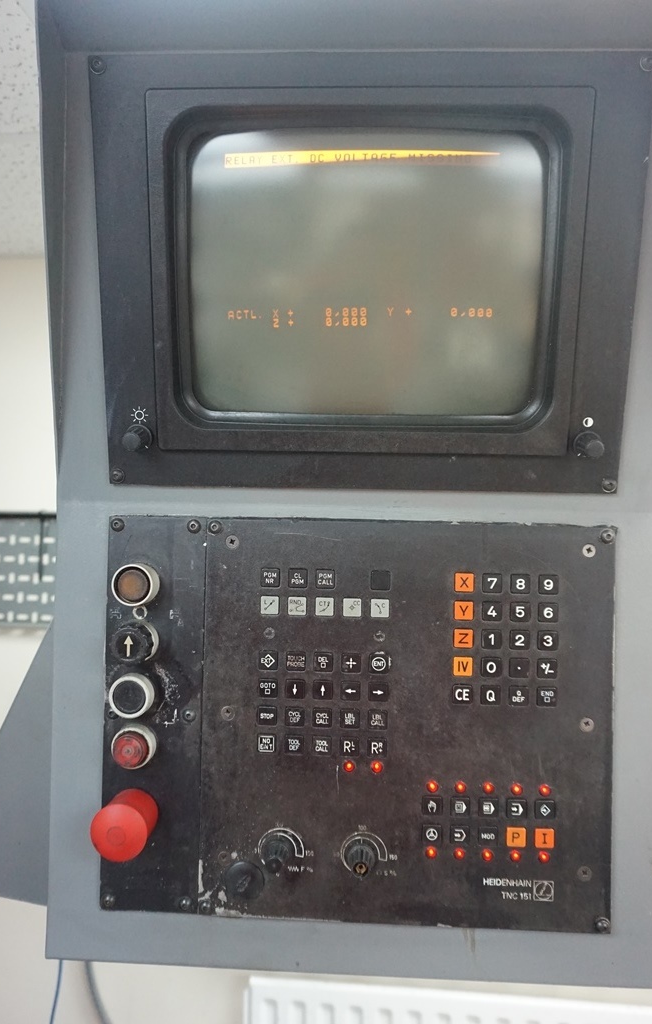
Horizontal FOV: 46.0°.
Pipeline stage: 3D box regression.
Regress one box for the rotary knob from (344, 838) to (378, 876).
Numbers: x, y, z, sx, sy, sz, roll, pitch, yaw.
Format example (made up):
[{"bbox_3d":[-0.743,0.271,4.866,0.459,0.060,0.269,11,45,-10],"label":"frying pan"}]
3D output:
[{"bbox_3d":[0.025,0.239,0.527,0.021,0.021,0.022,1,-1,2],"label":"rotary knob"}]

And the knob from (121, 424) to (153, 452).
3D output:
[{"bbox_3d":[-0.131,-0.050,0.528,0.019,0.019,0.019,1,12,3],"label":"knob"}]

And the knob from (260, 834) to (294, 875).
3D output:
[{"bbox_3d":[-0.036,0.247,0.548,0.024,0.024,0.025,1,-2,2],"label":"knob"}]

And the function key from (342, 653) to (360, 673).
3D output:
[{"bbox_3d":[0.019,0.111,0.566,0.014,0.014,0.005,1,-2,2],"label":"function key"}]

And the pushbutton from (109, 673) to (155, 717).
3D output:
[{"bbox_3d":[-0.134,0.127,0.529,0.029,0.029,0.011,1,-2,2],"label":"pushbutton"}]

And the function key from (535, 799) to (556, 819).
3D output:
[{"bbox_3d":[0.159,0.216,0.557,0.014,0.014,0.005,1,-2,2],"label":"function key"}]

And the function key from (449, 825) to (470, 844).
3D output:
[{"bbox_3d":[0.093,0.224,0.534,0.013,0.013,0.005,1,-1,2],"label":"function key"}]

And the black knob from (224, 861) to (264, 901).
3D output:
[{"bbox_3d":[-0.057,0.258,0.537,0.026,0.026,0.010,1,-1,2],"label":"black knob"}]

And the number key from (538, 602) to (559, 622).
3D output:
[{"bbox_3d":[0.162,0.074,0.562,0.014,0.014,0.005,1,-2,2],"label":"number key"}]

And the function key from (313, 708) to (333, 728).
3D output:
[{"bbox_3d":[-0.002,0.142,0.530,0.013,0.013,0.004,1,-2,2],"label":"function key"}]

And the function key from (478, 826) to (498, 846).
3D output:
[{"bbox_3d":[0.111,0.221,0.524,0.013,0.013,0.004,1,-2,2],"label":"function key"}]

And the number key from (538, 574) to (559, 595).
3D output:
[{"bbox_3d":[0.154,0.050,0.530,0.013,0.013,0.006,1,-1,3],"label":"number key"}]

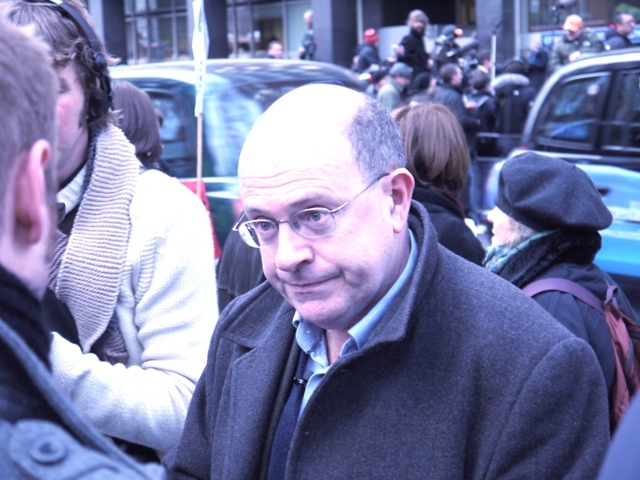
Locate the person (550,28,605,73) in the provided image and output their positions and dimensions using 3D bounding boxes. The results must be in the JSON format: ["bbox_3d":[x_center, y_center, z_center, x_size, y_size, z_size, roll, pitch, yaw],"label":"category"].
[{"bbox_3d":[2.689,-1.482,15.000,0.580,1.730,0.400,0,7,12],"label":"person"}]

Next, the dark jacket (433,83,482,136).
[{"bbox_3d":[1.383,-1.262,14.500,0.400,0.680,0.450,-5,8,-23],"label":"dark jacket"}]

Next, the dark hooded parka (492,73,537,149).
[{"bbox_3d":[2.023,-1.316,15.000,0.490,0.840,0.360,0,7,12],"label":"dark hooded parka"}]

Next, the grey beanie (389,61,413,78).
[{"bbox_3d":[0.798,-1.691,14.300,0.240,0.150,0.200,9,8,5],"label":"grey beanie"}]

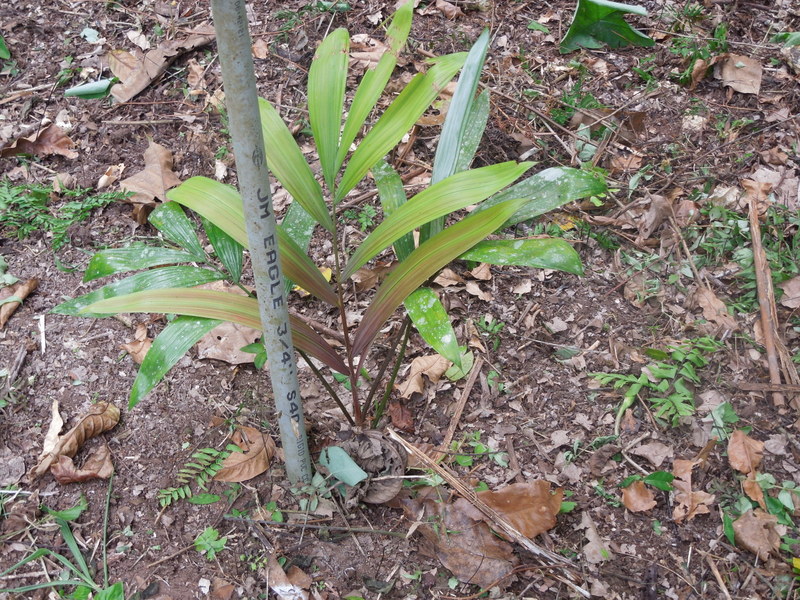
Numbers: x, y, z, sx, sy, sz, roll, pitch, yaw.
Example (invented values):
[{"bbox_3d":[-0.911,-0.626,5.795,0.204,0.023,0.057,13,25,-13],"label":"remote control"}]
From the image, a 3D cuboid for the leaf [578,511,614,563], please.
[{"bbox_3d":[0.200,0.249,1.480,0.028,0.012,0.065,-17,50,-13],"label":"leaf"}]

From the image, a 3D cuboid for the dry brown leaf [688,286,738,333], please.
[{"bbox_3d":[0.374,0.013,1.679,0.027,0.018,0.079,-21,51,-16],"label":"dry brown leaf"}]

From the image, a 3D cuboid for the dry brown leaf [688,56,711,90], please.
[{"bbox_3d":[0.410,-0.316,1.950,0.030,0.045,0.035,-2,48,0],"label":"dry brown leaf"}]

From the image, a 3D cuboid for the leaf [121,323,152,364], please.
[{"bbox_3d":[-0.312,0.052,1.687,0.044,0.018,0.048,-3,43,0],"label":"leaf"}]

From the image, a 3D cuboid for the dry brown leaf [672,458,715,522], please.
[{"bbox_3d":[0.314,0.204,1.506,0.045,0.016,0.084,4,43,8],"label":"dry brown leaf"}]

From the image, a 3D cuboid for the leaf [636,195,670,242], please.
[{"bbox_3d":[0.332,-0.104,1.831,0.035,0.034,0.078,14,45,18],"label":"leaf"}]

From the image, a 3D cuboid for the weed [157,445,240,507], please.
[{"bbox_3d":[-0.221,0.190,1.536,0.043,0.030,0.109,29,56,25],"label":"weed"}]

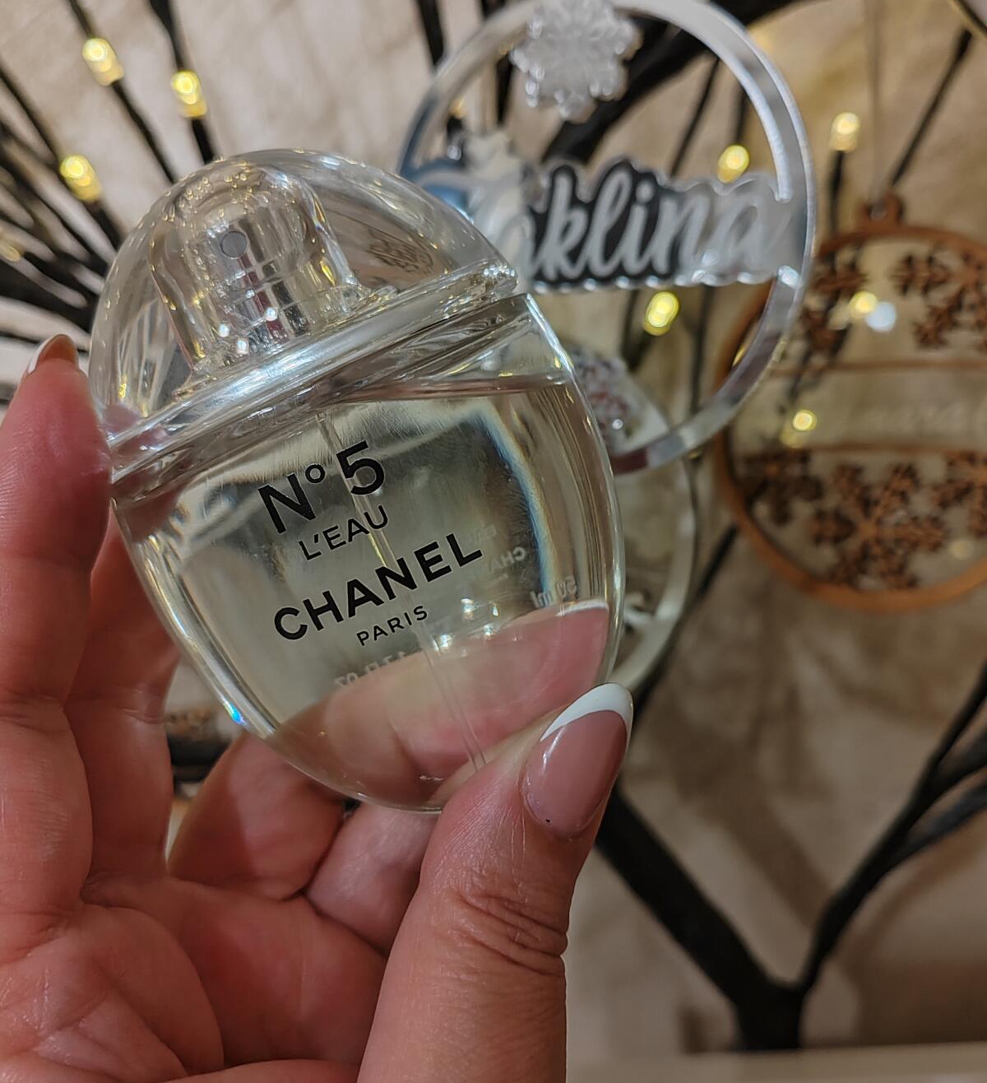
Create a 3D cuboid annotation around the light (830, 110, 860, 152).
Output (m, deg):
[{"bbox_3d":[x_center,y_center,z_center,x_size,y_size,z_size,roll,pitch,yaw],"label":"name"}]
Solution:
[{"bbox_3d":[0.115,-0.134,0.335,0.008,0.013,0.008,12,40,14],"label":"light"}]

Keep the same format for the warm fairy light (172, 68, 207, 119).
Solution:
[{"bbox_3d":[-0.098,-0.144,0.330,0.008,0.014,0.008,-16,31,-9],"label":"warm fairy light"}]

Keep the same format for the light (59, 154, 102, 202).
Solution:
[{"bbox_3d":[-0.131,-0.115,0.325,0.008,0.014,0.008,-28,31,-11],"label":"light"}]

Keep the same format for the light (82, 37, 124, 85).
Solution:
[{"bbox_3d":[-0.125,-0.154,0.330,0.008,0.014,0.008,-28,33,-7],"label":"light"}]

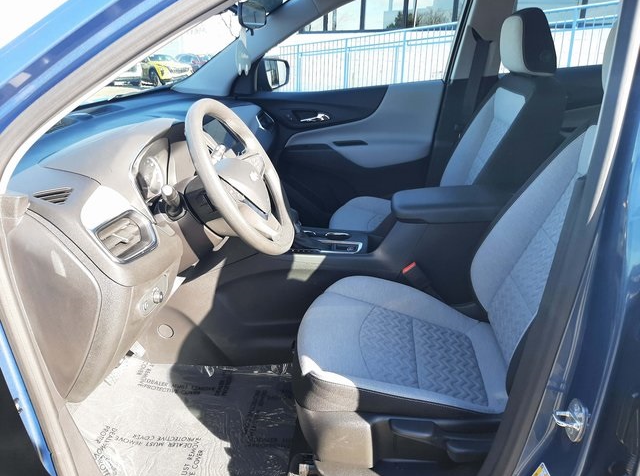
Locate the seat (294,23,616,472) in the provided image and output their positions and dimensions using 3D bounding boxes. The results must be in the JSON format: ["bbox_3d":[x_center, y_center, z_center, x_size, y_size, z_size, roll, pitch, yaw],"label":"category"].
[{"bbox_3d":[0.324,0.003,1.059,0.798,0.946,0.532,0,23,6],"label":"seat"}]

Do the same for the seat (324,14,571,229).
[{"bbox_3d":[0.391,-0.292,1.744,0.788,0.946,0.532,0,23,6],"label":"seat"}]

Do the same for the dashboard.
[{"bbox_3d":[-0.510,-0.153,1.489,0.542,0.512,1.399,0,23,6],"label":"dashboard"}]

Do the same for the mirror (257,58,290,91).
[{"bbox_3d":[-0.216,-0.767,2.259,0.118,0.148,0.217,3,24,13],"label":"mirror"}]

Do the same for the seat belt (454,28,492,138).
[{"bbox_3d":[0.610,-0.591,1.892,0.118,0.414,0.059,0,23,6],"label":"seat belt"}]

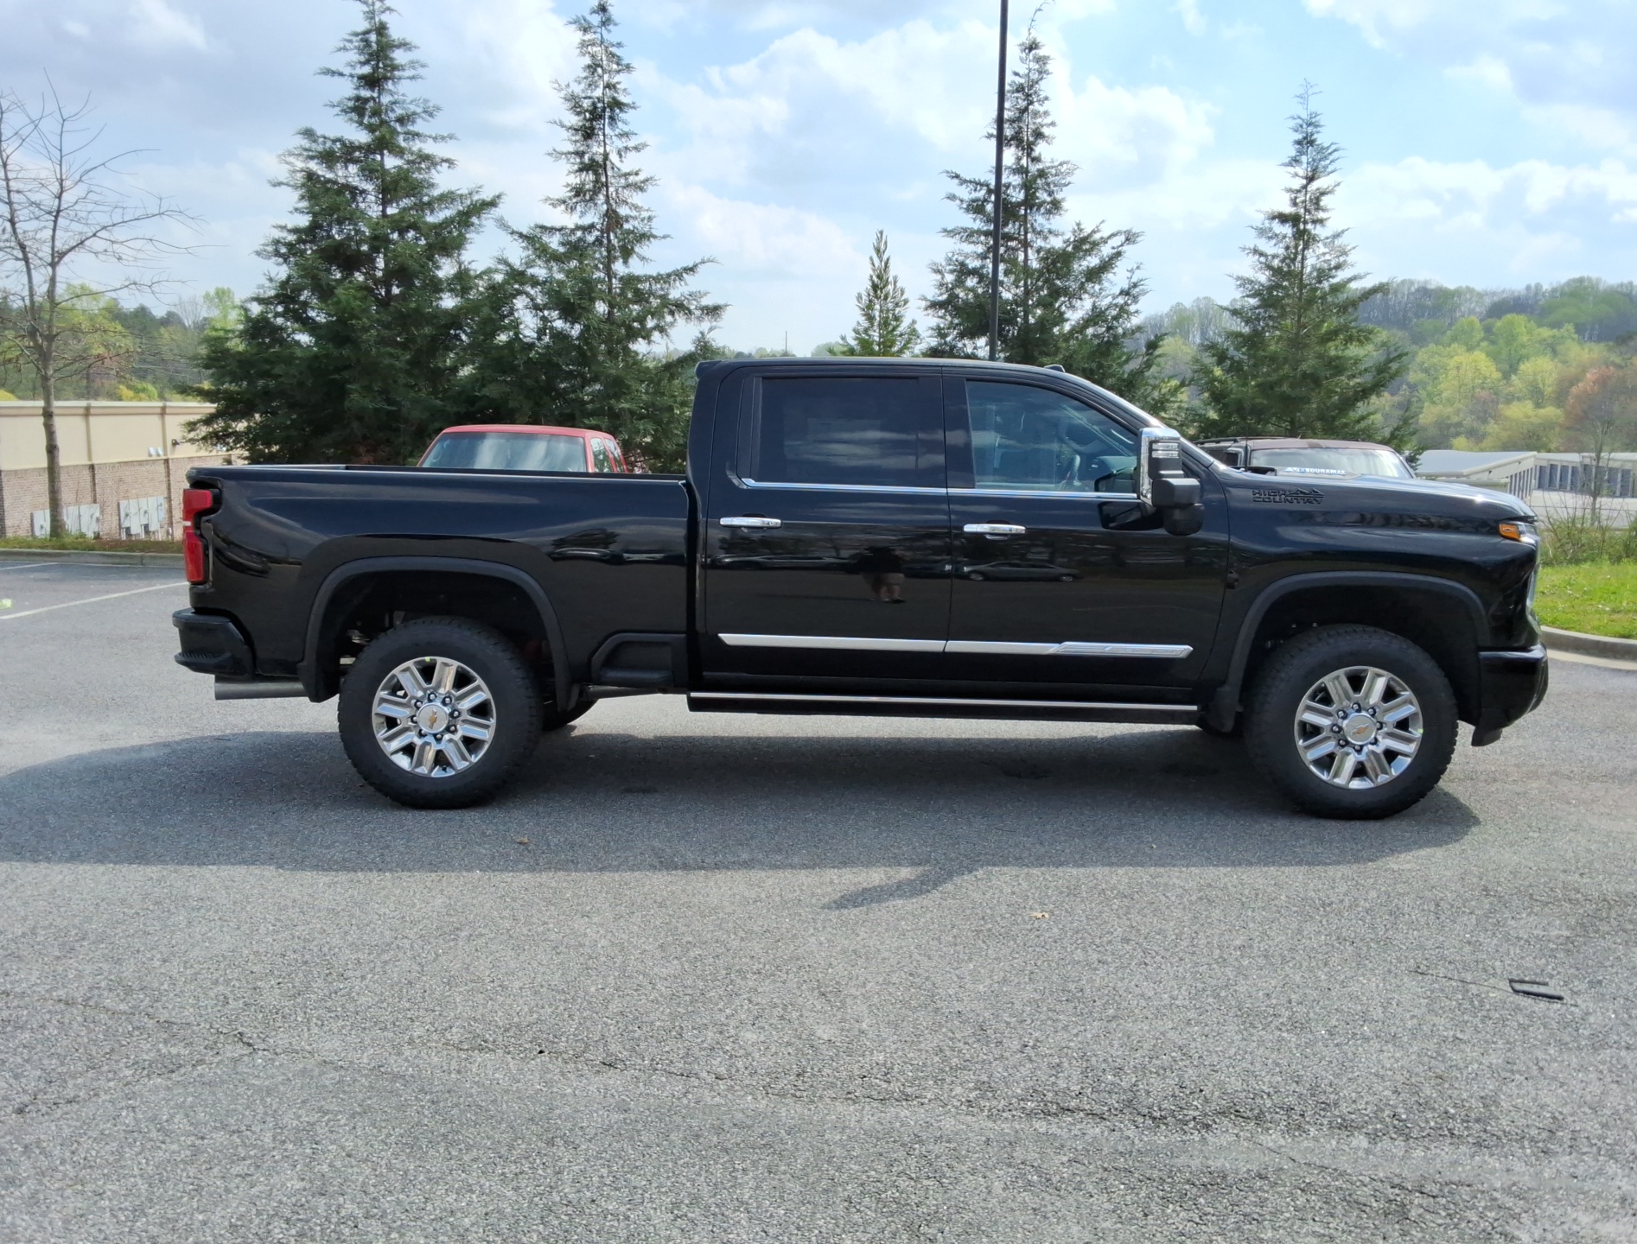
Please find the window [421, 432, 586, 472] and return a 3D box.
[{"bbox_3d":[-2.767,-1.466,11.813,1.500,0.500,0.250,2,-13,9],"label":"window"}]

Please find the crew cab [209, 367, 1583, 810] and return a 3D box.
[{"bbox_3d":[0.177,-0.285,6.761,6.350,2.030,2.200,1,8,1],"label":"crew cab"}]

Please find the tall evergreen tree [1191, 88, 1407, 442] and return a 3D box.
[{"bbox_3d":[6.509,-3.939,18.023,3.200,6.230,3.200,0,8,0],"label":"tall evergreen tree"}]

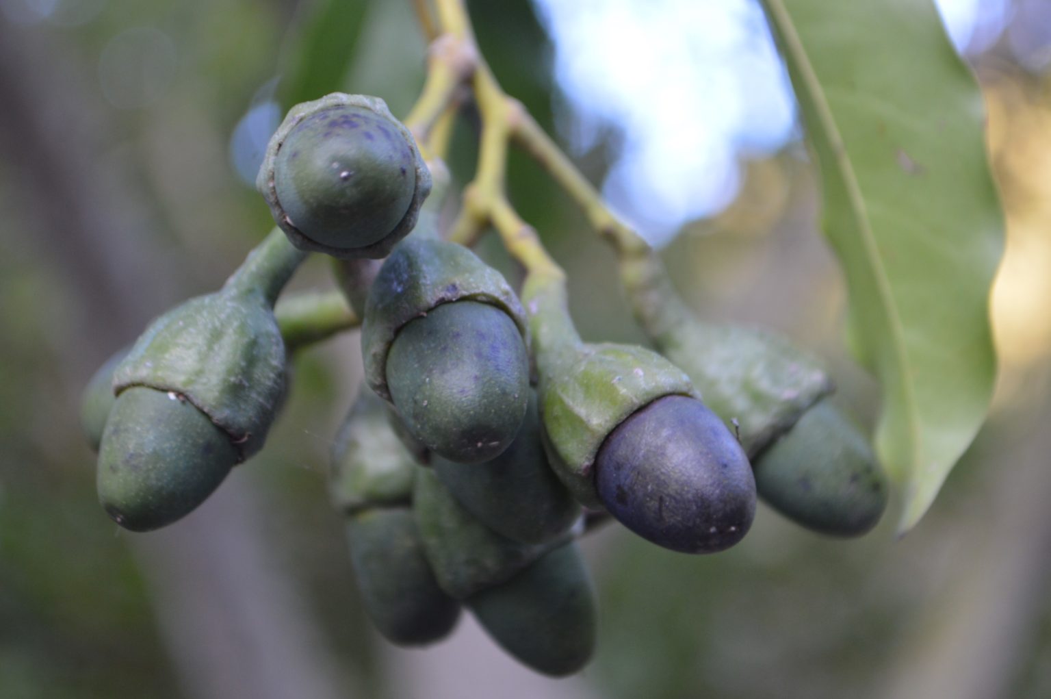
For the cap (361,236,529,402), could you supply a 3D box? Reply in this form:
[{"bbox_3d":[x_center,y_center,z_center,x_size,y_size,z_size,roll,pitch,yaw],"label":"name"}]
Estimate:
[{"bbox_3d":[-0.009,-0.004,0.272,0.019,0.019,0.016,0,39,-9],"label":"cap"}]

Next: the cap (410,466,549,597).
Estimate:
[{"bbox_3d":[-0.005,0.020,0.300,0.018,0.017,0.018,-27,3,0],"label":"cap"}]

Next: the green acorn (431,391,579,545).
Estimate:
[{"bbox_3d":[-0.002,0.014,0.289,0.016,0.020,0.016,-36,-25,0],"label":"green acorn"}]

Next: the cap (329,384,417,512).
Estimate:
[{"bbox_3d":[-0.018,0.012,0.305,0.017,0.015,0.017,-12,0,0],"label":"cap"}]

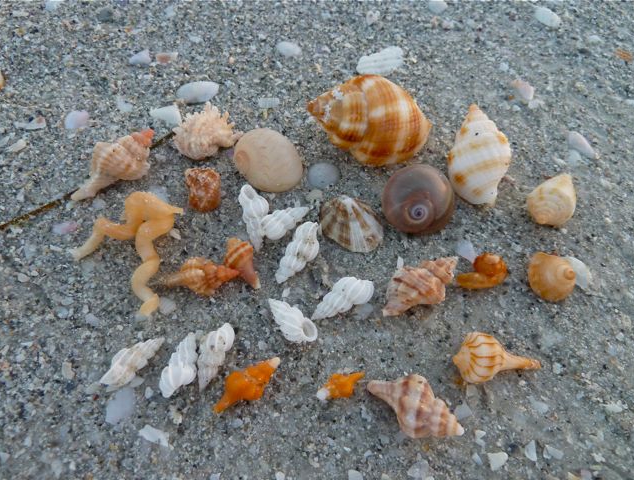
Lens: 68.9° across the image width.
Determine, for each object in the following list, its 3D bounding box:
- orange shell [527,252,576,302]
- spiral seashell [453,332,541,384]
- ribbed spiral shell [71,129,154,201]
[{"bbox_3d":[0.095,0.015,0.188,0.019,0.015,0.019,-15,62,-8],"label":"orange shell"},{"bbox_3d":[0.052,0.035,0.134,0.025,0.013,0.015,5,62,2],"label":"spiral seashell"},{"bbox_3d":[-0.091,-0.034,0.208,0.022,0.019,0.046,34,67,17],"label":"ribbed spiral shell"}]

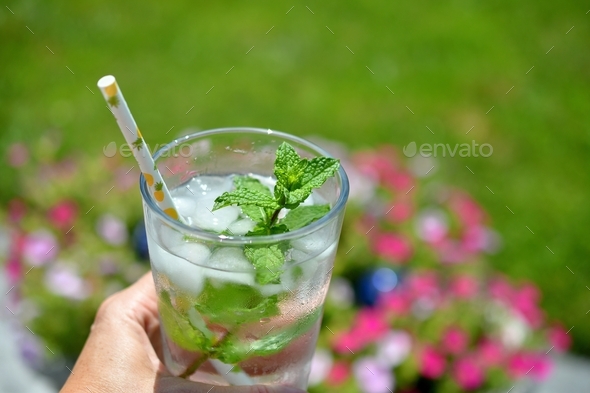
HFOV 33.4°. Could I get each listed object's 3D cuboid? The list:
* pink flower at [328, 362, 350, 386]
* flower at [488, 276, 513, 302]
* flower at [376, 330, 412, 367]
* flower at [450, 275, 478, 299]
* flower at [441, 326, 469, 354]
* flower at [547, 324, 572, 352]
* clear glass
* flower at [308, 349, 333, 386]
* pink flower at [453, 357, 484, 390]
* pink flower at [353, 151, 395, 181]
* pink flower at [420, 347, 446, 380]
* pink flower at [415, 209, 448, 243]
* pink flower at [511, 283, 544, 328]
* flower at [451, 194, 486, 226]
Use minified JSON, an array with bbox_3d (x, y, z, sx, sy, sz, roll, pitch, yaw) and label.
[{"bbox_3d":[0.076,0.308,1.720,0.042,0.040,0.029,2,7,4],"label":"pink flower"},{"bbox_3d":[0.357,0.162,1.710,0.045,0.040,0.036,0,32,0],"label":"flower"},{"bbox_3d":[0.162,0.247,1.600,0.057,0.047,0.042,0,32,0],"label":"flower"},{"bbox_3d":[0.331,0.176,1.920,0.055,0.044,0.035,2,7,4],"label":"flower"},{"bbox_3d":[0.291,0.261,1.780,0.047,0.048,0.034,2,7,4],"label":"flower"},{"bbox_3d":[0.405,0.217,1.500,0.038,0.038,0.034,-2,33,-6],"label":"flower"},{"bbox_3d":[-0.023,0.037,0.432,0.085,0.106,0.085,4,34,0],"label":"clear glass"},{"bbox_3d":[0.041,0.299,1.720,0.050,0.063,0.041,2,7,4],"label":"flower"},{"bbox_3d":[0.277,0.283,1.570,0.052,0.044,0.040,0,32,0],"label":"pink flower"},{"bbox_3d":[0.162,-0.064,2.030,0.080,0.052,0.050,0,32,0],"label":"pink flower"},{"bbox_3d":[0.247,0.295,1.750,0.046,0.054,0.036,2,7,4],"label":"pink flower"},{"bbox_3d":[0.260,0.055,1.870,0.062,0.052,0.045,0,32,0],"label":"pink flower"},{"bbox_3d":[0.396,0.186,1.680,0.054,0.060,0.048,0,32,0],"label":"pink flower"},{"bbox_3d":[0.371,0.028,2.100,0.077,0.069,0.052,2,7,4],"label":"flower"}]

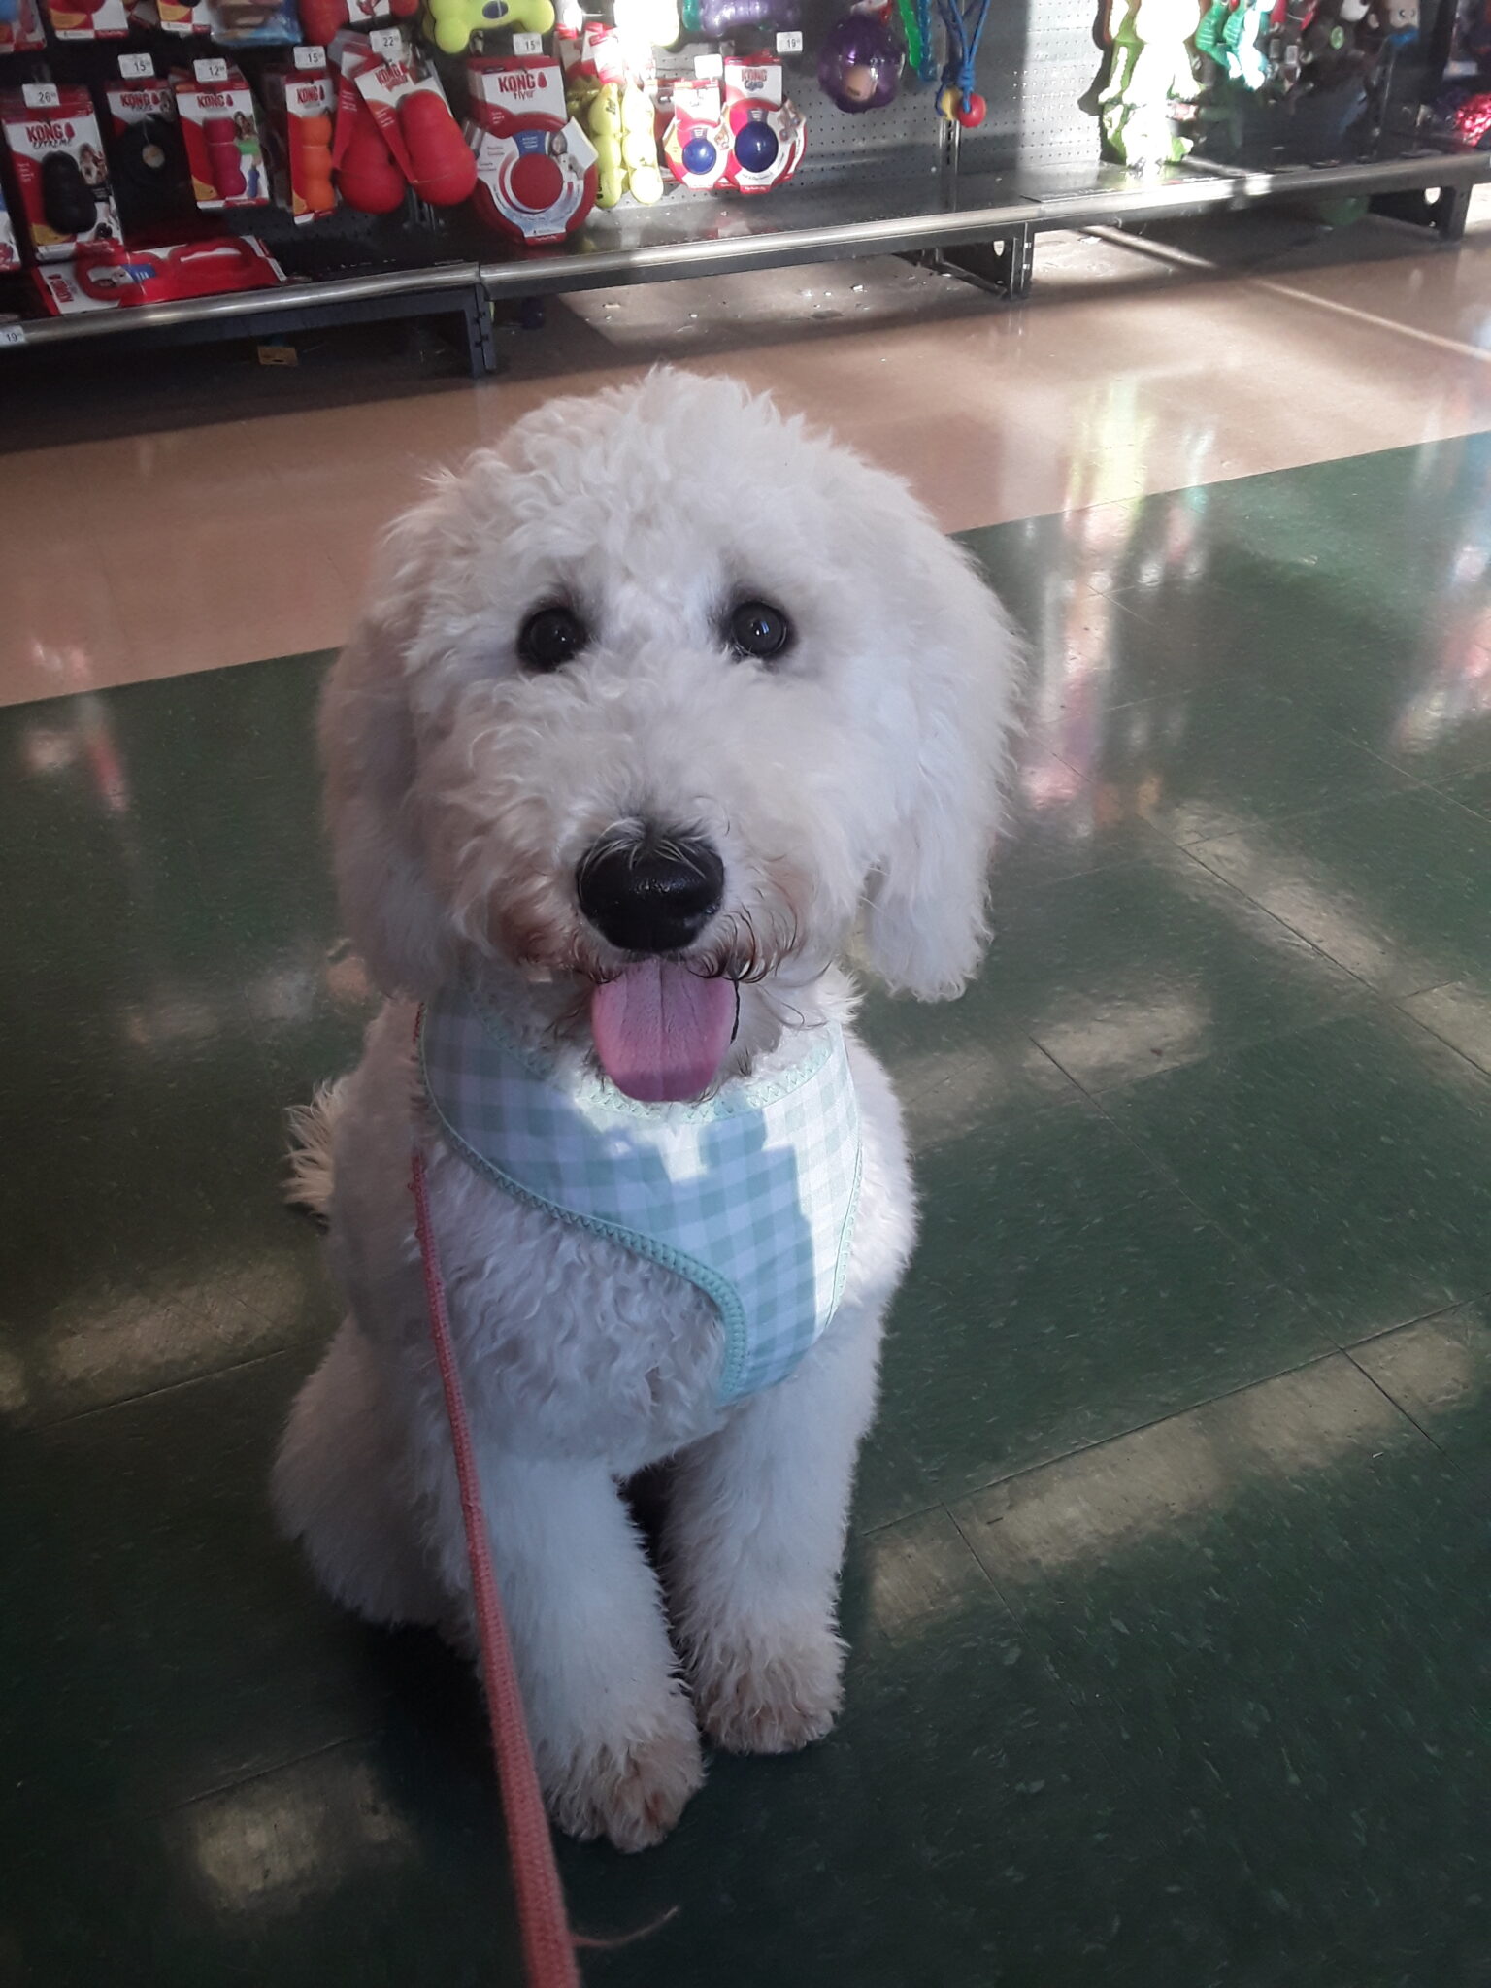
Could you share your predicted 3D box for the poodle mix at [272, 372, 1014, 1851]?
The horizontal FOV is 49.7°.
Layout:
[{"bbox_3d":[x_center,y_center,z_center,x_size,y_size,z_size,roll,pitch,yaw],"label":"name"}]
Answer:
[{"bbox_3d":[-0.111,0.019,0.836,0.340,0.700,0.500,-13,37,-14],"label":"poodle mix"}]

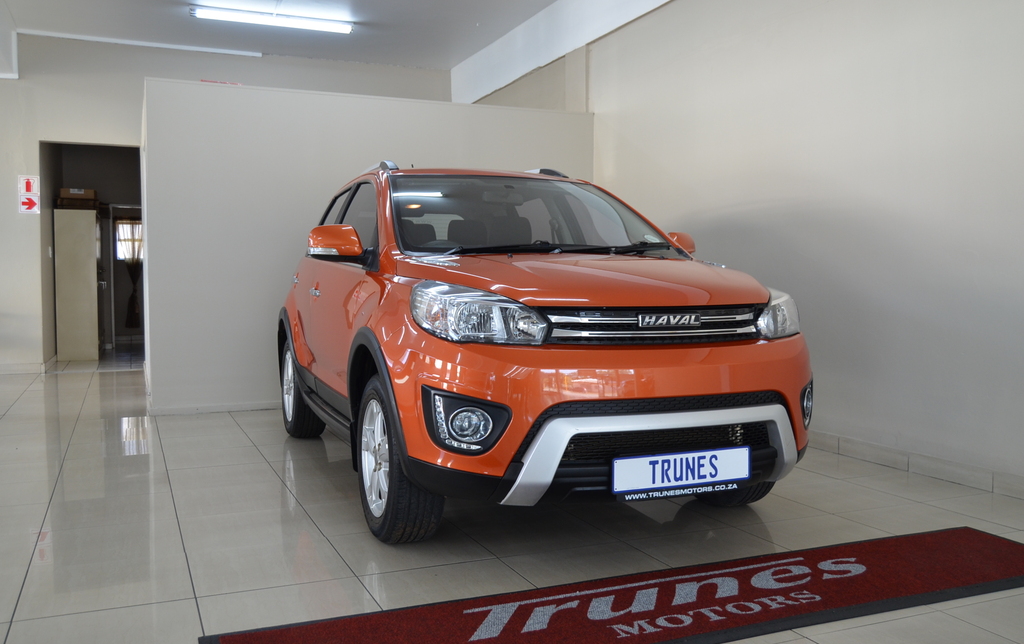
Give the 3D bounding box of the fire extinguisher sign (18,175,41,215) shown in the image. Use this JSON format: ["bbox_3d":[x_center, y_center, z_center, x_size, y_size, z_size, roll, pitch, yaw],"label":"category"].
[{"bbox_3d":[-4.838,-1.271,9.393,0.190,0.380,0.010,-1,3,-22],"label":"fire extinguisher sign"}]

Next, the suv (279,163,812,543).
[{"bbox_3d":[-0.149,-0.065,4.822,1.770,1.617,3.970,-1,3,-21],"label":"suv"}]

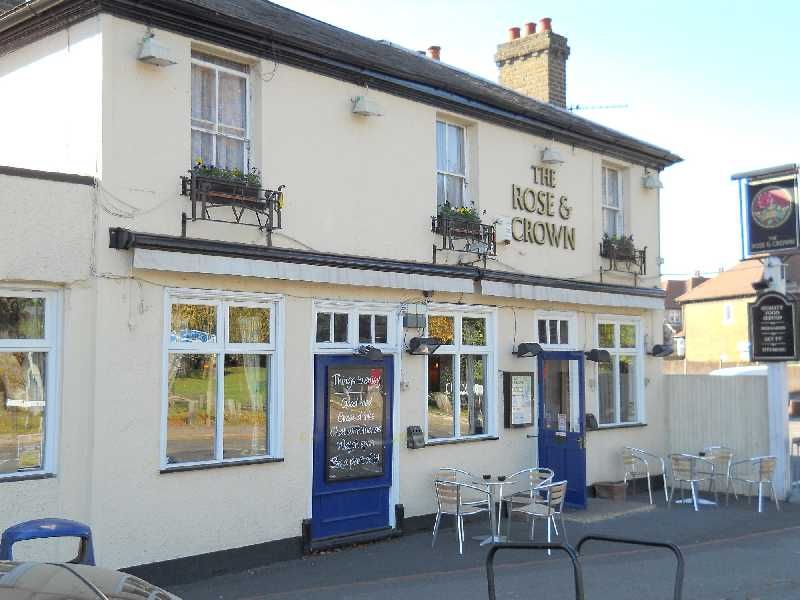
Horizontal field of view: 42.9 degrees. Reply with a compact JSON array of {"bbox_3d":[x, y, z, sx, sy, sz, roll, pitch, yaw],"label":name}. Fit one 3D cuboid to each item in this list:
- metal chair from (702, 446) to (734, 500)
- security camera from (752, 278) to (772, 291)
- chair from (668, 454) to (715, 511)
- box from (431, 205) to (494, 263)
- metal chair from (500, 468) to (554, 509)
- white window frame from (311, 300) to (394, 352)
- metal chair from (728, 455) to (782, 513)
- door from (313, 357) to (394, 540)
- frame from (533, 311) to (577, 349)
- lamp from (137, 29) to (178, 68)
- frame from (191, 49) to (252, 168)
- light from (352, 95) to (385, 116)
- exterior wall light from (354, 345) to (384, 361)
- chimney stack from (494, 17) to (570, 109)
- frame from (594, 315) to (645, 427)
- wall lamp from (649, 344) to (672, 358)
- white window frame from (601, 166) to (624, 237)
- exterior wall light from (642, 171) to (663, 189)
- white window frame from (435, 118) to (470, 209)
[{"bbox_3d":[4.703,2.611,15.132,0.537,0.740,0.578,-2,-4,41],"label":"metal chair"},{"bbox_3d":[5.329,-0.228,14.950,0.270,0.150,0.120,2,-4,-25],"label":"security camera"},{"bbox_3d":[4.125,2.558,14.370,0.530,0.730,0.550,-3,-5,45],"label":"chair"},{"bbox_3d":[0.790,-0.752,12.245,0.294,0.557,0.912,-2,-4,41],"label":"box"},{"bbox_3d":[1.513,2.375,11.873,0.537,0.740,0.578,-2,-4,41],"label":"metal chair"},{"bbox_3d":[-0.463,0.319,11.457,0.120,0.565,1.435,-3,-5,42],"label":"white window frame"},{"bbox_3d":[4.910,2.543,14.100,0.550,0.730,0.530,-2,-4,35],"label":"metal chair"},{"bbox_3d":[-0.531,1.658,11.766,0.080,2.034,1.303,-3,-4,42],"label":"door"},{"bbox_3d":[2.212,0.442,14.418,0.120,0.555,1.070,-3,-5,42],"label":"frame"},{"bbox_3d":[-2.245,-2.341,9.456,0.220,0.260,0.300,-3,-5,42],"label":"lamp"},{"bbox_3d":[-1.929,-1.841,10.693,0.100,1.370,0.880,-3,-4,42],"label":"frame"},{"bbox_3d":[-0.366,-2.119,10.991,0.284,0.203,0.253,-2,-4,41],"label":"light"},{"bbox_3d":[-0.359,0.584,10.868,0.294,0.172,0.233,-2,-4,41],"label":"exterior wall light"},{"bbox_3d":[2.195,-3.798,16.886,1.105,1.642,0.618,-2,-4,41],"label":"chimney stack"},{"bbox_3d":[3.384,1.093,15.669,0.130,1.710,1.510,-3,-5,42],"label":"frame"},{"bbox_3d":[4.196,0.811,16.327,0.260,0.190,0.390,-3,-5,42],"label":"wall lamp"},{"bbox_3d":[3.373,-1.483,16.552,0.100,1.380,0.880,-3,-4,42],"label":"white window frame"},{"bbox_3d":[4.105,-1.930,16.476,0.220,0.240,0.290,-3,-5,42],"label":"exterior wall light"},{"bbox_3d":[0.582,-1.621,13.011,0.100,1.380,0.869,-3,-5,42],"label":"white window frame"}]

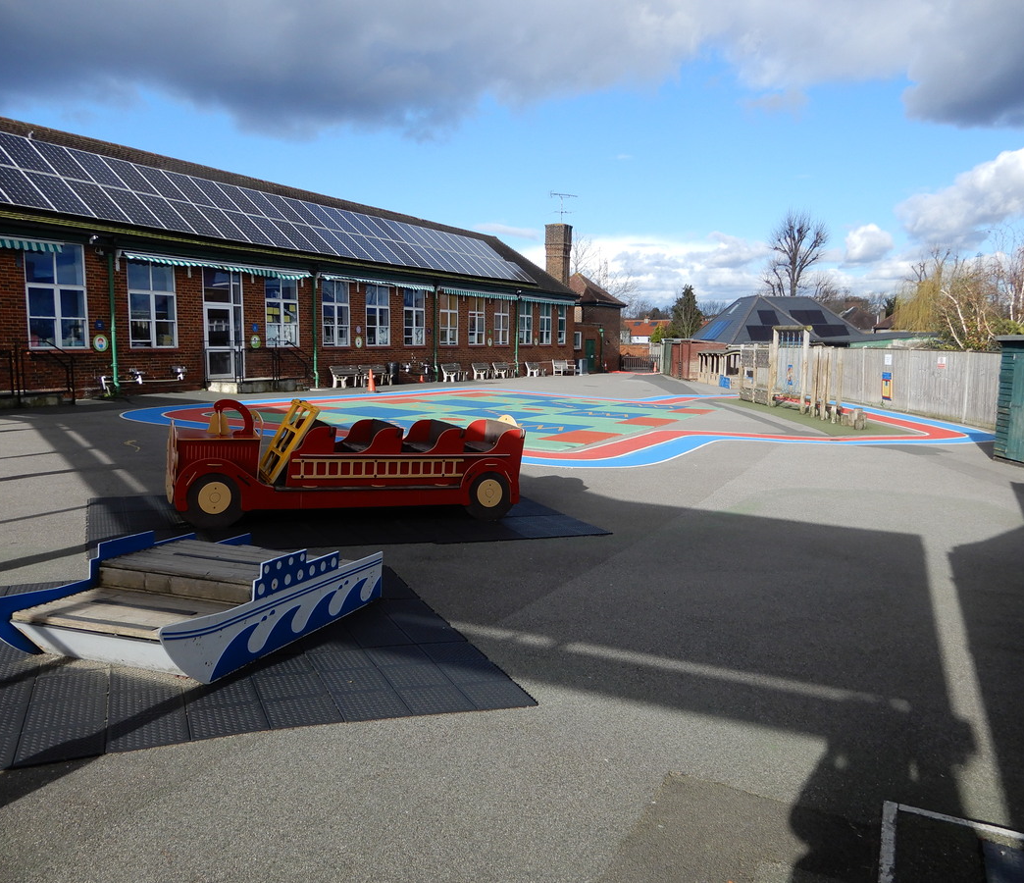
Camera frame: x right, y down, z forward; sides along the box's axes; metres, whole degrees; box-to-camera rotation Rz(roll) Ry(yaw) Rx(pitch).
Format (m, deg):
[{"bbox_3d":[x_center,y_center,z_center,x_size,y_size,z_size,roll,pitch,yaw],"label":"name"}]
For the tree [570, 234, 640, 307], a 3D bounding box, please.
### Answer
[{"bbox_3d":[7.829,-11.977,69.054,6.000,10.897,6.000,0,7,0],"label":"tree"}]

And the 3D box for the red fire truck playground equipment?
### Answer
[{"bbox_3d":[-1.545,0.159,7.798,3.262,1.086,1.005,1,6,-25],"label":"red fire truck playground equipment"}]

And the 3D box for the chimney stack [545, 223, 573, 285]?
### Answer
[{"bbox_3d":[2.760,-10.761,47.541,1.100,3.755,1.400,4,8,27],"label":"chimney stack"}]

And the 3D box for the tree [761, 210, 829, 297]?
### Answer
[{"bbox_3d":[22.498,-12.035,65.017,5.200,12.400,5.200,0,7,0],"label":"tree"}]

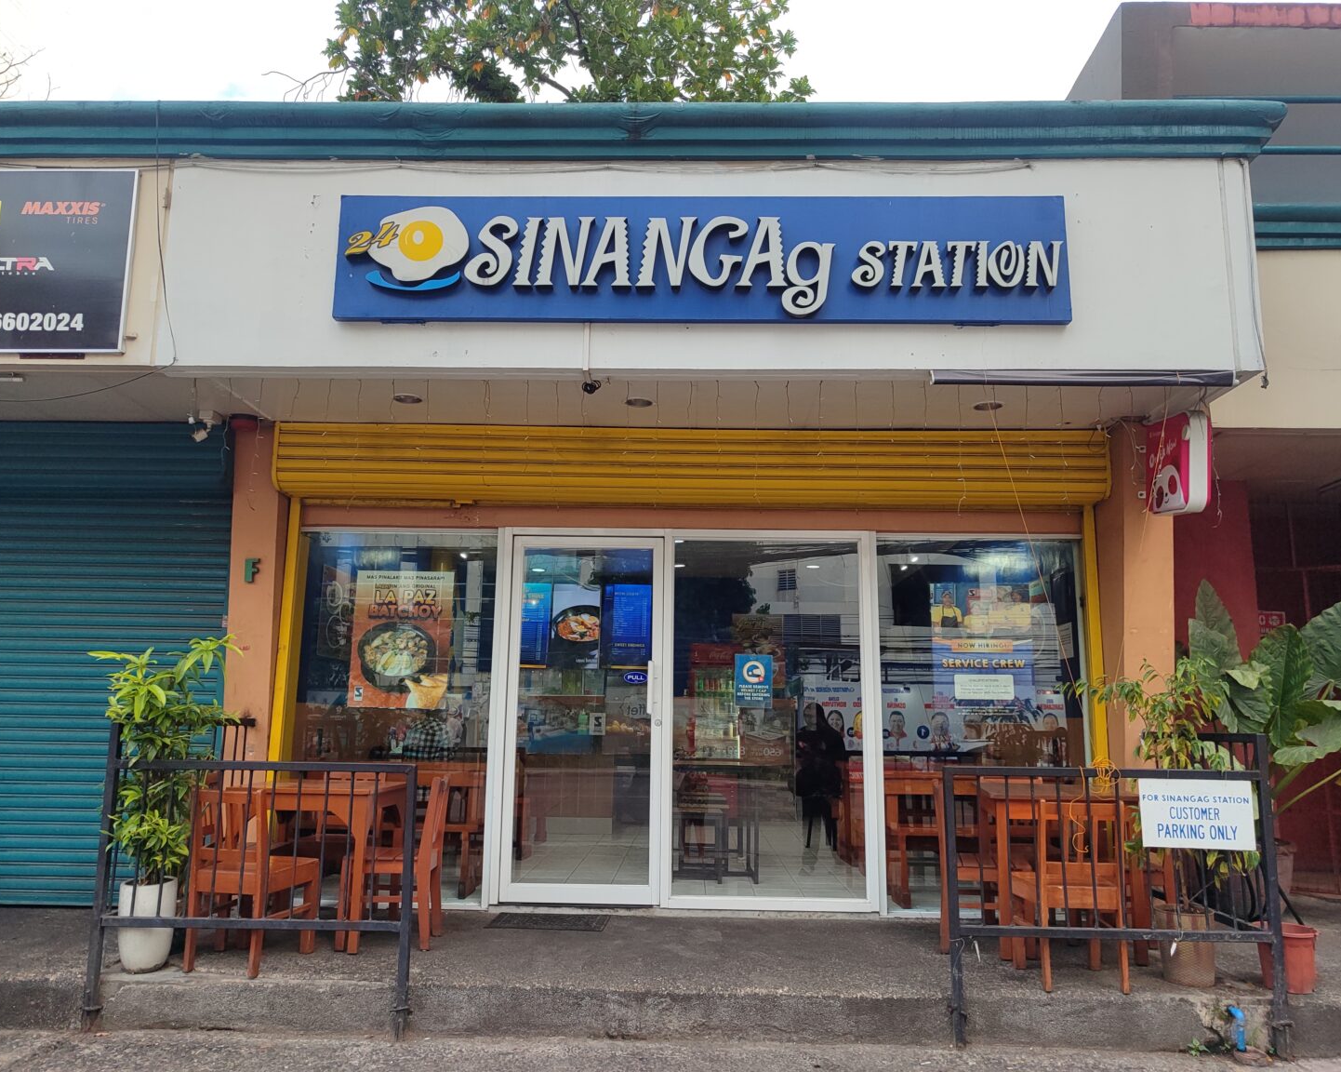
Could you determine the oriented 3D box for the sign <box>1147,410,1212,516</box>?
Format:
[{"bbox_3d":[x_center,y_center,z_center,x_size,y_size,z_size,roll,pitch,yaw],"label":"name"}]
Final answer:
[{"bbox_3d":[2.708,-0.374,5.509,0.120,0.530,0.500,1,-2,1],"label":"sign"}]

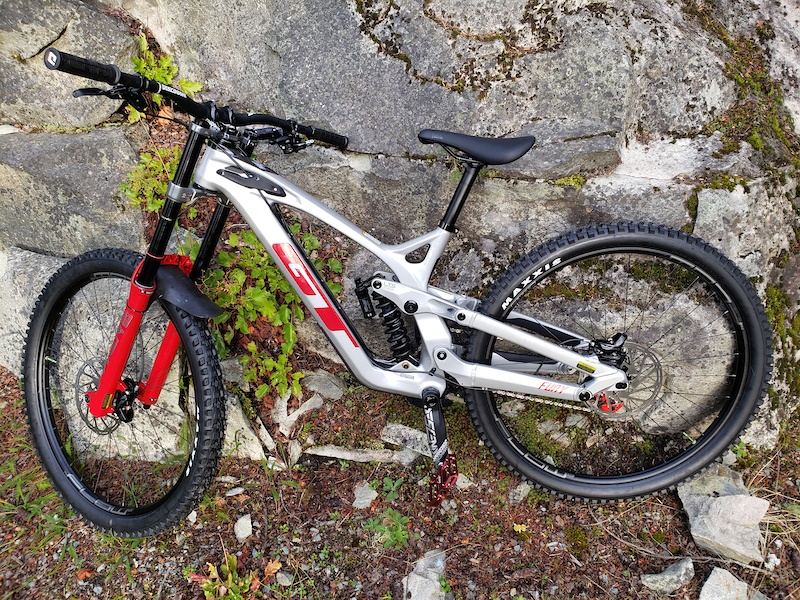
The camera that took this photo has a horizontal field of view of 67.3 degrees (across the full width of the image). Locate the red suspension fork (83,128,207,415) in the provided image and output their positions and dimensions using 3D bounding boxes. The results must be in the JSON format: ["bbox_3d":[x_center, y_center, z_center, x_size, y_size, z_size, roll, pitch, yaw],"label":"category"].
[{"bbox_3d":[-0.560,-0.044,1.450,0.120,0.780,0.200,33,18,23],"label":"red suspension fork"}]

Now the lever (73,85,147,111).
[{"bbox_3d":[-0.524,-0.366,1.099,0.065,0.040,0.150,-26,-9,27],"label":"lever"}]

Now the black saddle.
[{"bbox_3d":[0.168,-0.339,1.338,0.258,0.070,0.140,3,18,1],"label":"black saddle"}]

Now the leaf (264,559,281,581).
[{"bbox_3d":[-0.306,0.642,1.446,0.042,0.020,0.055,12,28,31],"label":"leaf"}]

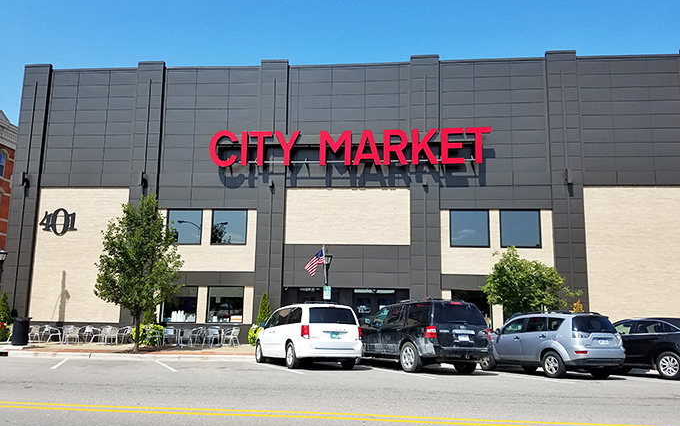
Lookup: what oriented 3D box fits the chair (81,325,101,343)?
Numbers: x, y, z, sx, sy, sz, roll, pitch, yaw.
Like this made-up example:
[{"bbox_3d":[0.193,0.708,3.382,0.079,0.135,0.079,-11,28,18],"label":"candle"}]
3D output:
[{"bbox_3d":[-10.021,4.908,20.594,0.570,0.760,0.560,0,-10,5],"label":"chair"}]

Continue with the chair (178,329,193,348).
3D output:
[{"bbox_3d":[-6.041,4.939,20.100,0.560,0.750,0.580,3,-8,-13],"label":"chair"}]

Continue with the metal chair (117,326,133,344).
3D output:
[{"bbox_3d":[-8.632,4.941,20.600,0.580,0.750,0.560,2,-8,-7],"label":"metal chair"}]

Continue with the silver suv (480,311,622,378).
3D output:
[{"bbox_3d":[5.904,3.824,15.121,1.800,1.710,4.600,6,-12,-23],"label":"silver suv"}]

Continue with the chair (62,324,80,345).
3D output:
[{"bbox_3d":[-10.666,4.889,20.347,0.560,0.760,0.570,4,-10,-15],"label":"chair"}]

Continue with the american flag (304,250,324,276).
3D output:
[{"bbox_3d":[-0.933,1.858,19.010,0.772,1.030,0.300,0,-8,5],"label":"american flag"}]

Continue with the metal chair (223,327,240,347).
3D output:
[{"bbox_3d":[-4.237,4.860,20.000,0.570,0.760,0.560,-5,-11,32],"label":"metal chair"}]

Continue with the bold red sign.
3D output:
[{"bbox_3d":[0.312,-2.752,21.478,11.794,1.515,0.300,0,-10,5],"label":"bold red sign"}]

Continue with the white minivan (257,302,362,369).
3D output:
[{"bbox_3d":[-1.235,3.933,16.431,2.000,1.790,5.150,7,-13,-25],"label":"white minivan"}]

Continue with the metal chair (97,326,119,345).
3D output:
[{"bbox_3d":[-9.434,5.026,20.903,0.560,0.790,0.580,3,-8,-13],"label":"metal chair"}]

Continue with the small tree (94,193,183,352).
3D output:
[{"bbox_3d":[-7.608,2.194,19.282,3.300,5.950,3.200,0,-8,5],"label":"small tree"}]

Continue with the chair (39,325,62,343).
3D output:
[{"bbox_3d":[-11.577,4.913,20.600,0.650,0.750,0.560,-1,-8,11],"label":"chair"}]

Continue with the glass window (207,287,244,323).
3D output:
[{"bbox_3d":[-4.874,3.923,21.798,1.610,1.520,0.120,0,-8,5],"label":"glass window"}]

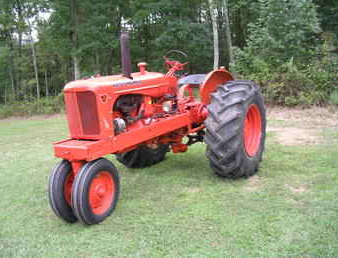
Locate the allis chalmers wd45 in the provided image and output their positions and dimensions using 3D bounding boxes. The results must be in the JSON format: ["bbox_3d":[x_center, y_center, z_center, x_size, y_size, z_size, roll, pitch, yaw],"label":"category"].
[{"bbox_3d":[-0.190,-0.195,4.920,1.950,2.010,3.270,3,10,33],"label":"allis chalmers wd45"}]

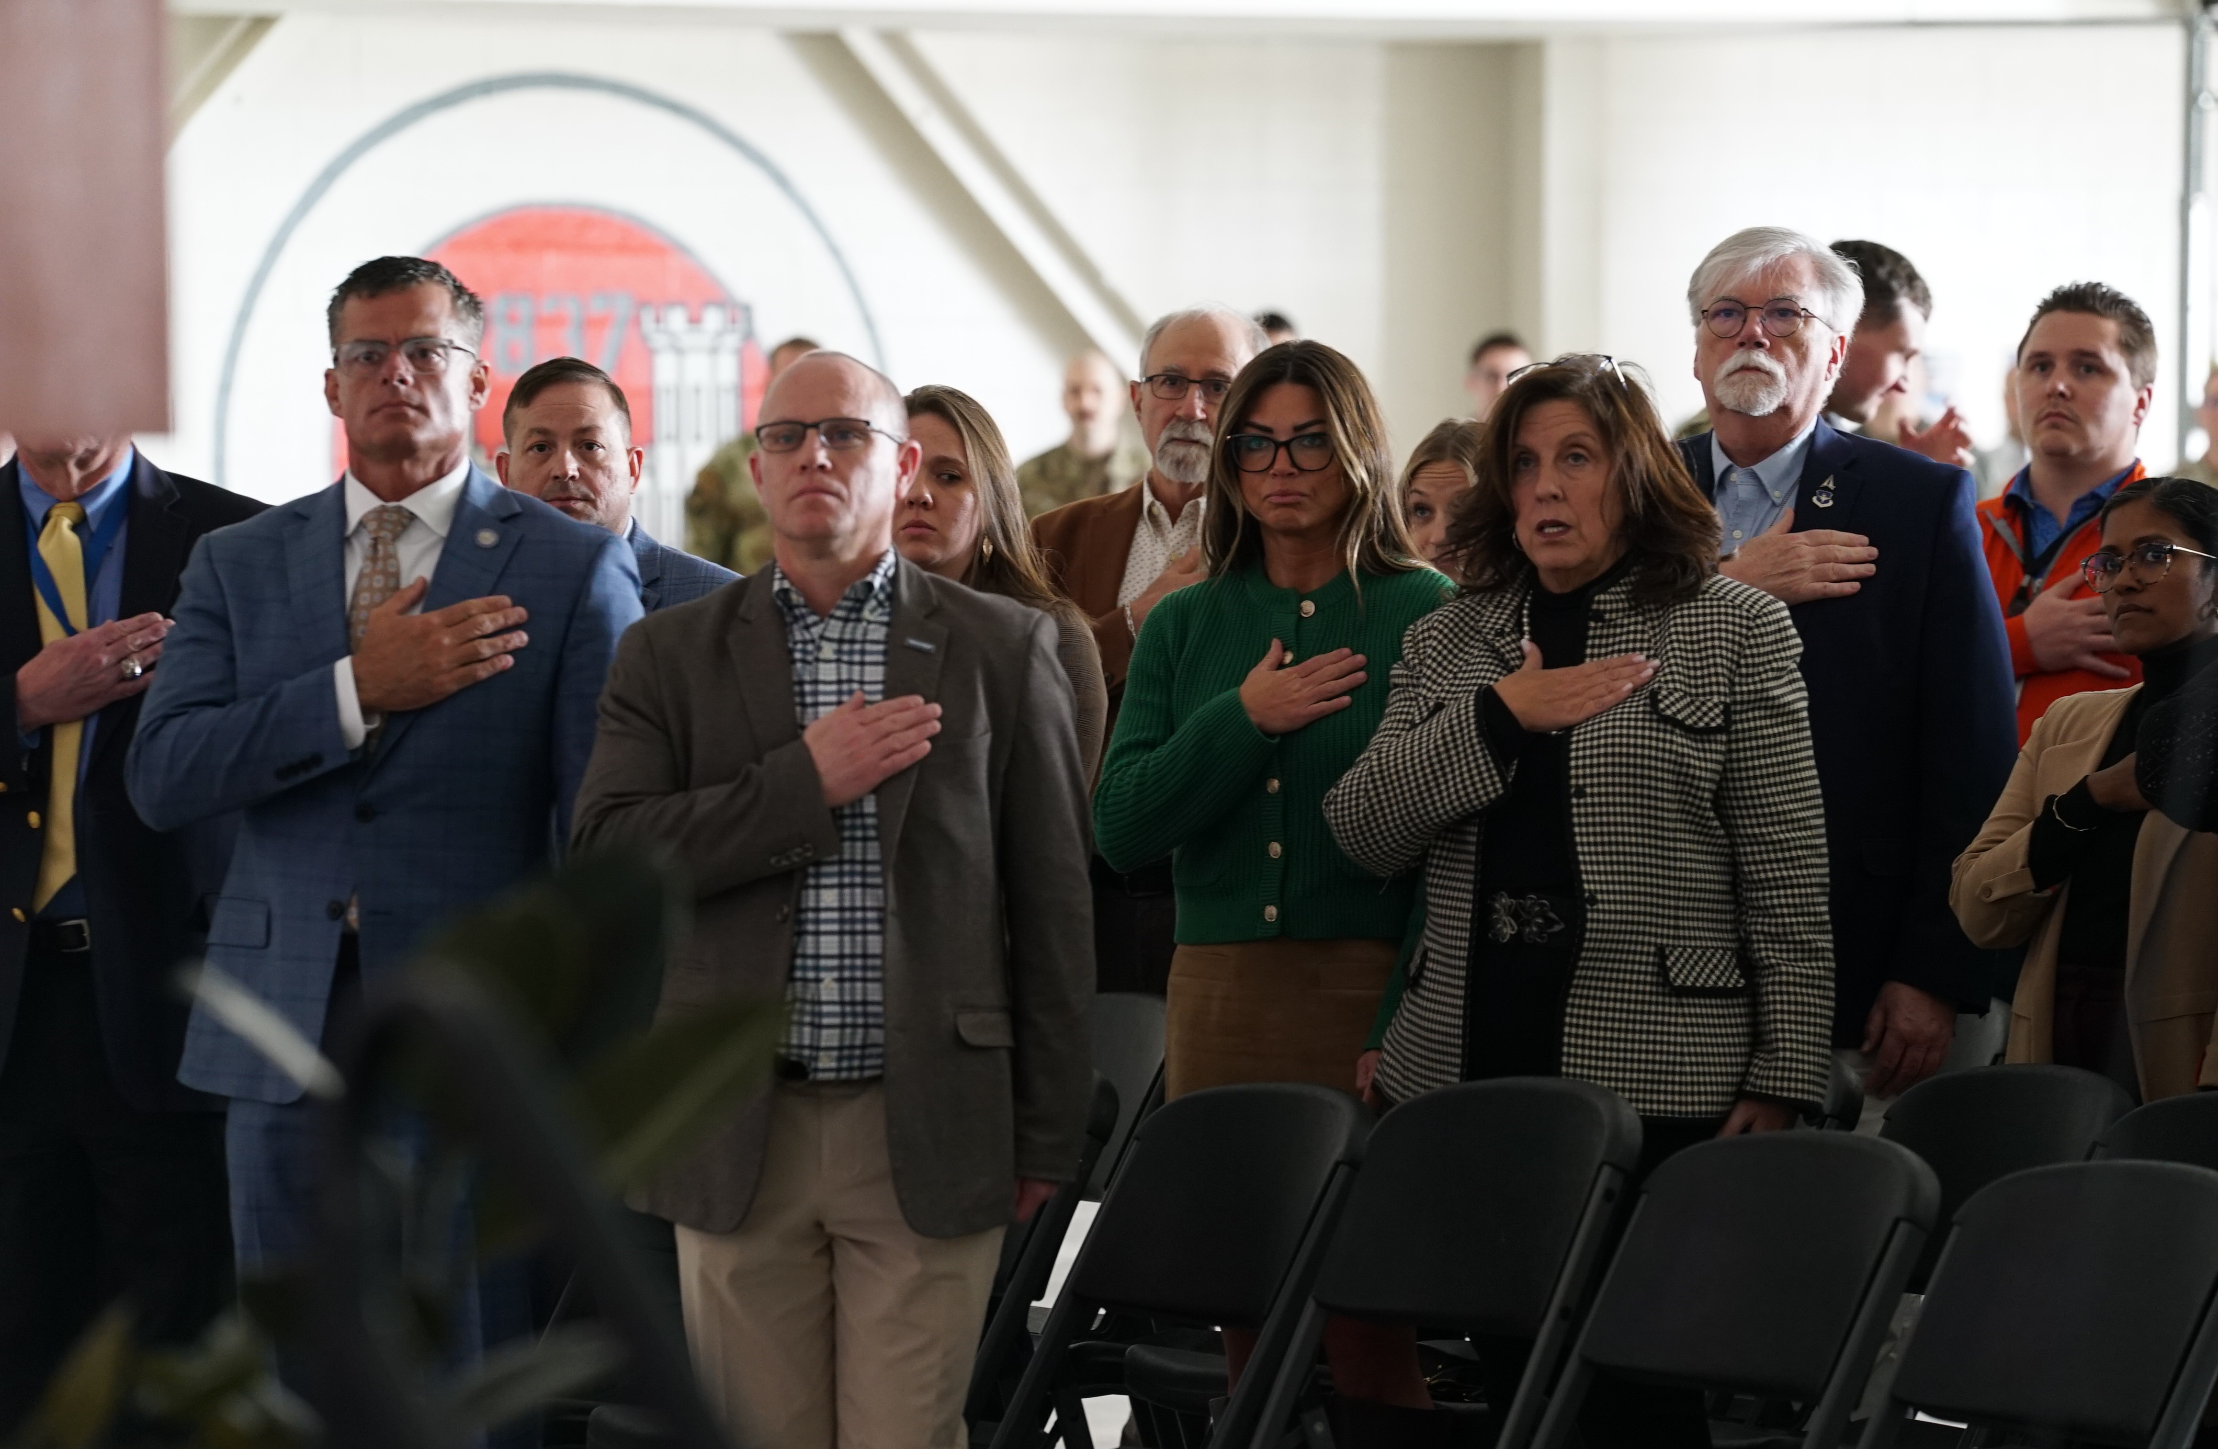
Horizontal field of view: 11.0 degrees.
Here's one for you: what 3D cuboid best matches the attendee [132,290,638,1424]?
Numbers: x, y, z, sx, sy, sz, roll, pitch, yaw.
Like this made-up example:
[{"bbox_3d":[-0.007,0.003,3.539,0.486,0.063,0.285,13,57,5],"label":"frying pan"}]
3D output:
[{"bbox_3d":[-0.861,0.331,13.650,0.610,1.771,0.380,1,2,24],"label":"attendee"}]

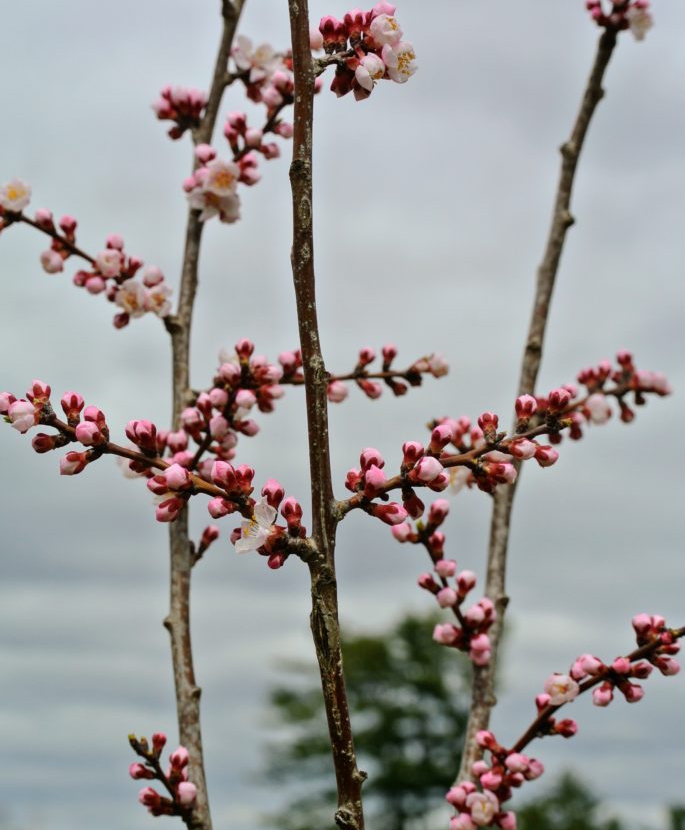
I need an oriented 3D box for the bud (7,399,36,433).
[{"bbox_3d":[-0.132,0.001,1.170,0.013,0.011,0.011,-30,0,-43],"label":"bud"}]

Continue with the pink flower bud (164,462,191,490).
[{"bbox_3d":[-0.065,0.025,1.120,0.010,0.010,0.011,-12,-36,18],"label":"pink flower bud"}]

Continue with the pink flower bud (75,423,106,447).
[{"bbox_3d":[-0.104,0.008,1.180,0.013,0.010,0.010,25,0,-31],"label":"pink flower bud"}]

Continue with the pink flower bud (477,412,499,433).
[{"bbox_3d":[0.062,0.003,1.220,0.009,0.009,0.009,-2,9,0],"label":"pink flower bud"}]

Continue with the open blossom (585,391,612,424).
[{"bbox_3d":[0.115,-0.003,1.280,0.013,0.014,0.012,1,20,-7],"label":"open blossom"}]

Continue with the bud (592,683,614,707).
[{"bbox_3d":[0.110,0.118,1.200,0.009,0.010,0.009,24,-27,0],"label":"bud"}]

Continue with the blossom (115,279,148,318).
[{"bbox_3d":[-0.099,-0.054,1.330,0.017,0.018,0.012,-1,4,6],"label":"blossom"}]

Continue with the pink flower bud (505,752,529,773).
[{"bbox_3d":[0.078,0.156,1.280,0.009,0.009,0.011,8,4,-39],"label":"pink flower bud"}]

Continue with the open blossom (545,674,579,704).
[{"bbox_3d":[0.110,0.137,1.420,0.017,0.015,0.013,0,-6,-3],"label":"open blossom"}]

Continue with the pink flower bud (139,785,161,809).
[{"bbox_3d":[-0.089,0.176,1.310,0.011,0.009,0.009,40,0,-28],"label":"pink flower bud"}]

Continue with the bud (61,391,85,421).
[{"bbox_3d":[-0.113,-0.004,1.190,0.009,0.012,0.009,-2,12,0],"label":"bud"}]

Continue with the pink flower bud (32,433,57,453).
[{"bbox_3d":[-0.130,0.012,1.240,0.011,0.009,0.009,-6,0,-21],"label":"pink flower bud"}]

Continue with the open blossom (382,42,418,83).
[{"bbox_3d":[0.024,-0.147,1.190,0.015,0.017,0.011,7,2,-34],"label":"open blossom"}]

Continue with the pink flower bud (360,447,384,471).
[{"bbox_3d":[0.013,0.019,1.200,0.009,0.011,0.009,-7,25,0],"label":"pink flower bud"}]

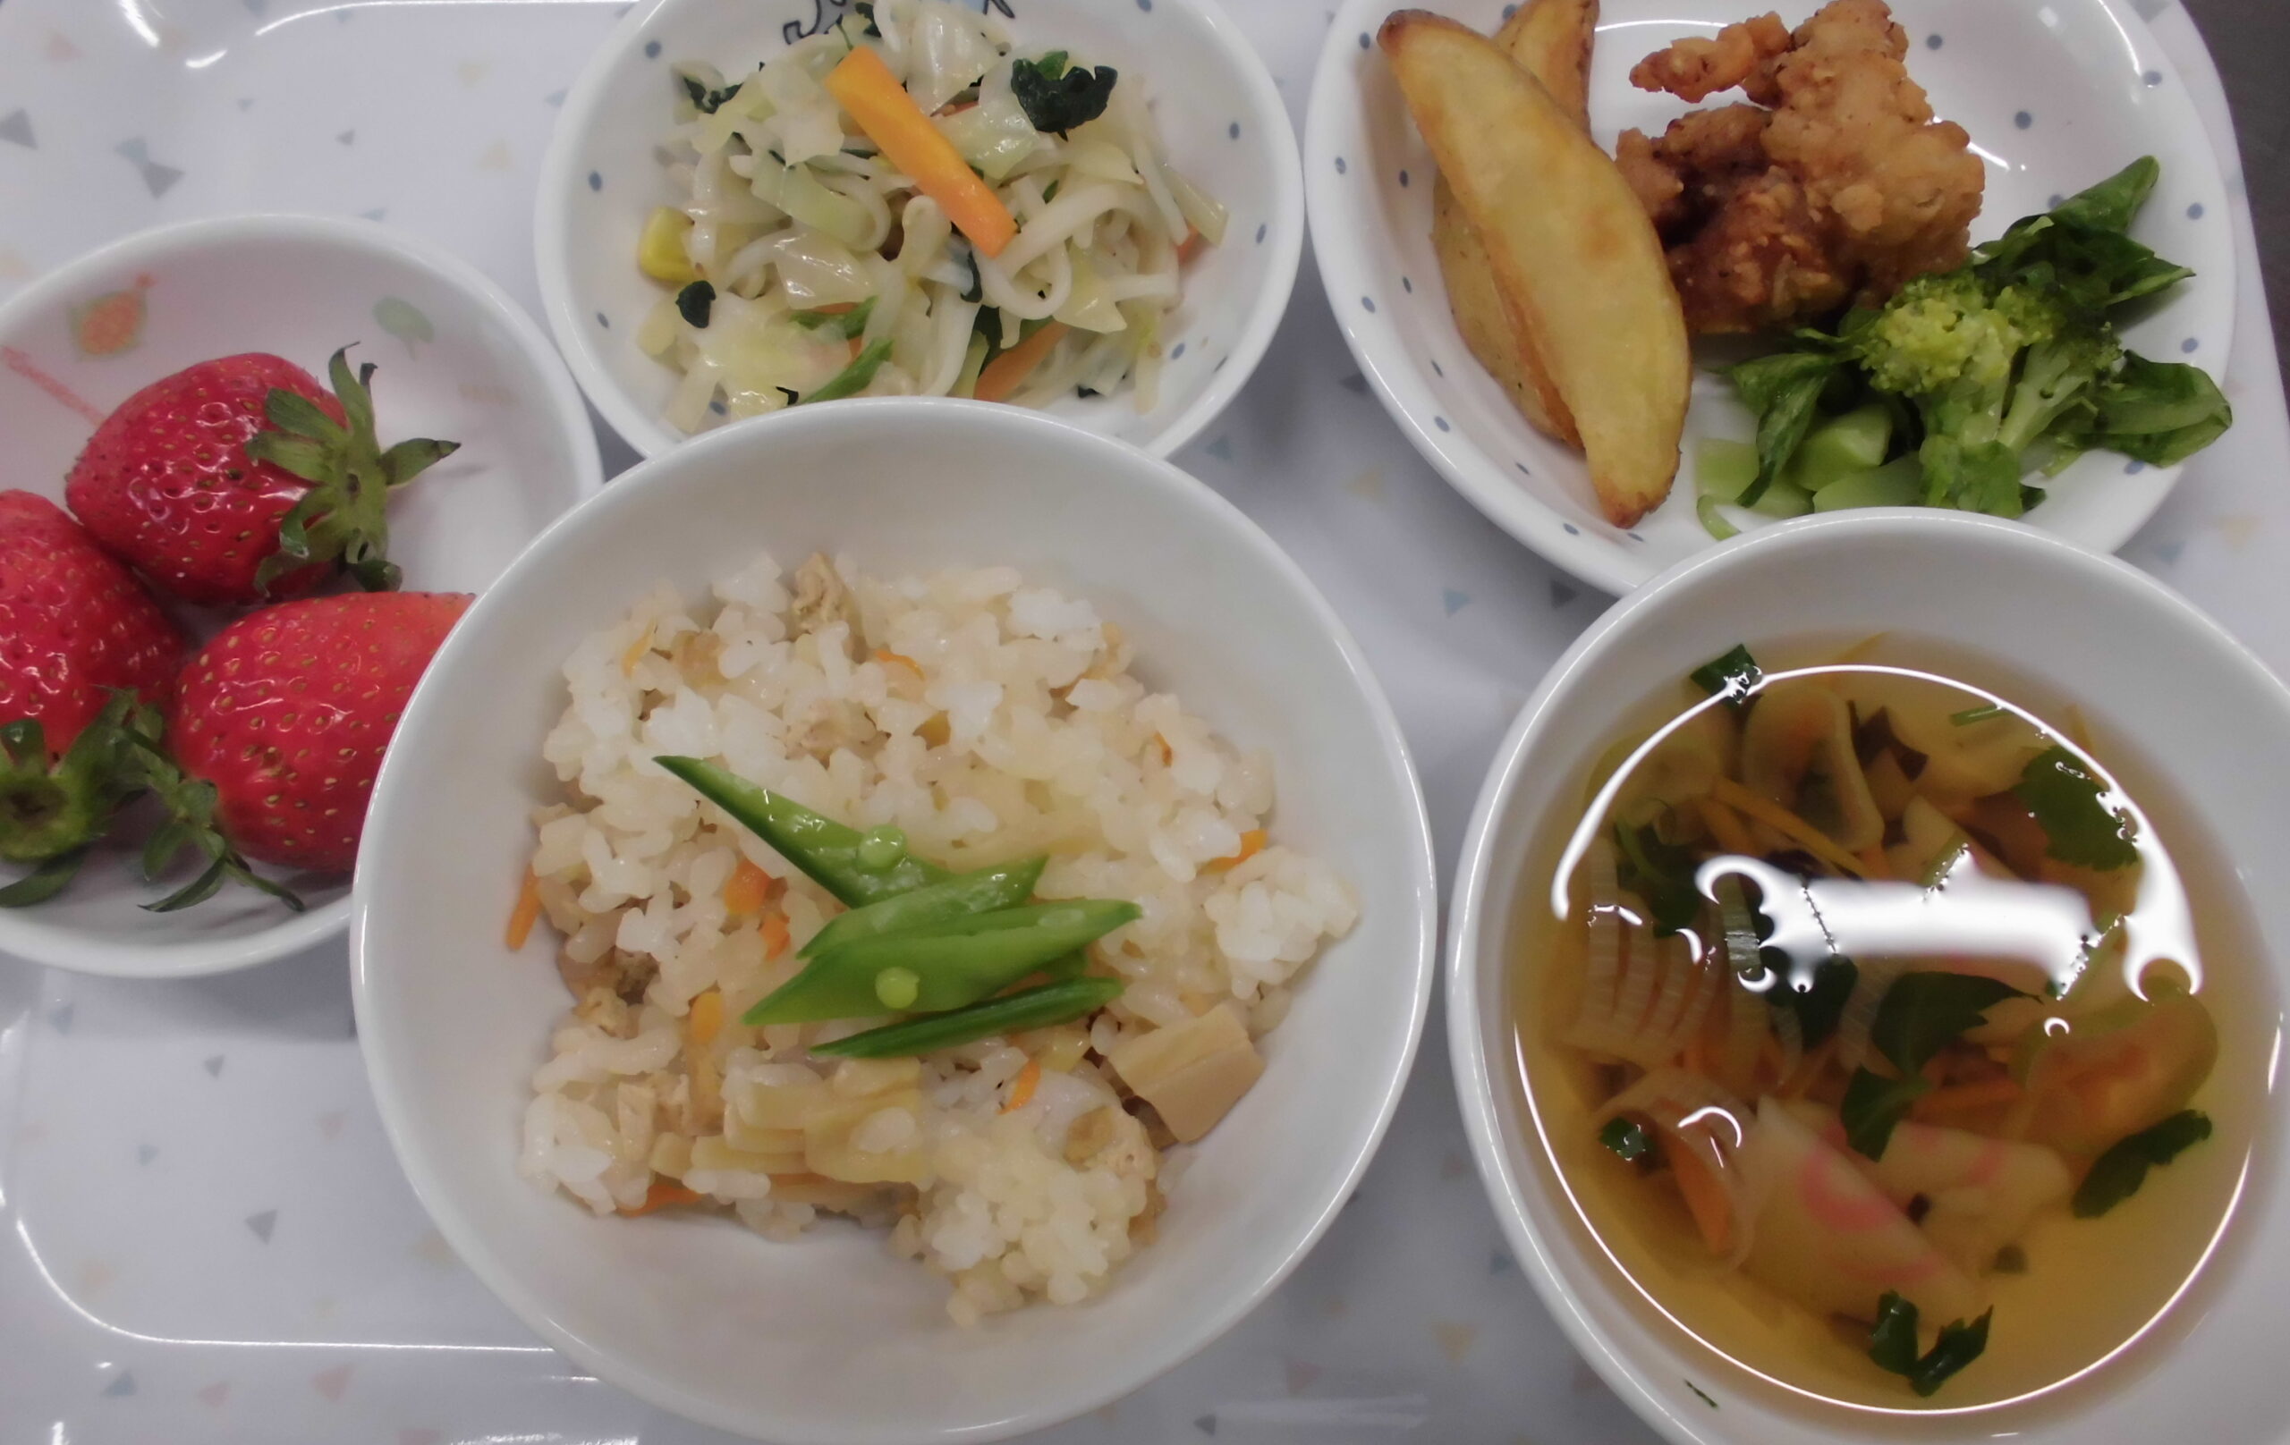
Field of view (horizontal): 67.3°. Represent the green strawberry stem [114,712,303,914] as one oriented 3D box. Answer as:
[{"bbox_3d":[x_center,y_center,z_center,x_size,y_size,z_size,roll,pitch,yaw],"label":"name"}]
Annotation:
[{"bbox_3d":[-0.121,0.012,0.222,0.014,0.018,0.029,-37,77,-21],"label":"green strawberry stem"}]

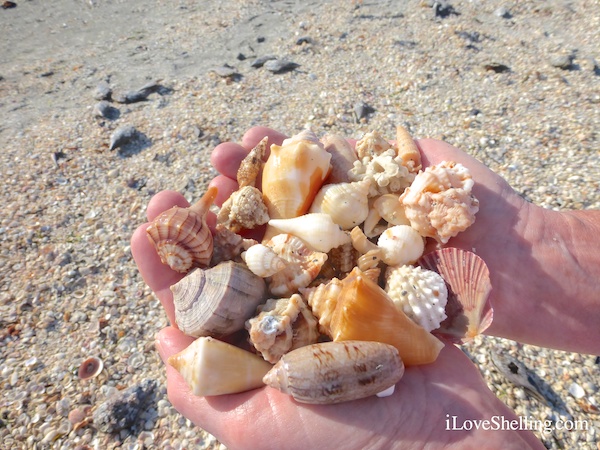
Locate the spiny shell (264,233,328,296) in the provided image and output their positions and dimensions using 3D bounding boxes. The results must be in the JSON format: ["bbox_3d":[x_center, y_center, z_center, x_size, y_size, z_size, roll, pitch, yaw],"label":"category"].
[{"bbox_3d":[-0.002,0.020,0.224,0.032,0.025,0.033,16,56,7],"label":"spiny shell"}]

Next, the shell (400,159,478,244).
[{"bbox_3d":[0.077,-0.013,0.238,0.042,0.030,0.045,-7,78,-10],"label":"shell"}]

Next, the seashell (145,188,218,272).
[{"bbox_3d":[-0.062,0.002,0.230,0.033,0.030,0.052,13,56,9],"label":"seashell"}]

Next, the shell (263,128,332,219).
[{"bbox_3d":[-0.002,-0.029,0.246,0.040,0.035,0.062,10,58,7],"label":"shell"}]

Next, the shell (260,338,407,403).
[{"bbox_3d":[0.015,0.067,0.196,0.064,0.025,0.026,-6,55,-2],"label":"shell"}]

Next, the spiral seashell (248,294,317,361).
[{"bbox_3d":[-0.008,0.049,0.206,0.031,0.030,0.034,18,48,-29],"label":"spiral seashell"}]

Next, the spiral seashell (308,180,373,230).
[{"bbox_3d":[0.022,-0.011,0.240,0.039,0.024,0.026,-26,57,-1],"label":"spiral seashell"}]

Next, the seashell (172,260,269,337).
[{"bbox_3d":[-0.040,0.036,0.212,0.049,0.033,0.035,19,52,-18],"label":"seashell"}]

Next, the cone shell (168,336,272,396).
[{"bbox_3d":[-0.036,0.065,0.198,0.048,0.026,0.027,5,54,-2],"label":"cone shell"}]

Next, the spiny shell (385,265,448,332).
[{"bbox_3d":[0.058,0.037,0.216,0.031,0.021,0.036,-15,67,-18],"label":"spiny shell"}]

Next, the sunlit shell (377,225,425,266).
[{"bbox_3d":[0.053,0.011,0.228,0.024,0.018,0.022,10,55,0],"label":"sunlit shell"}]

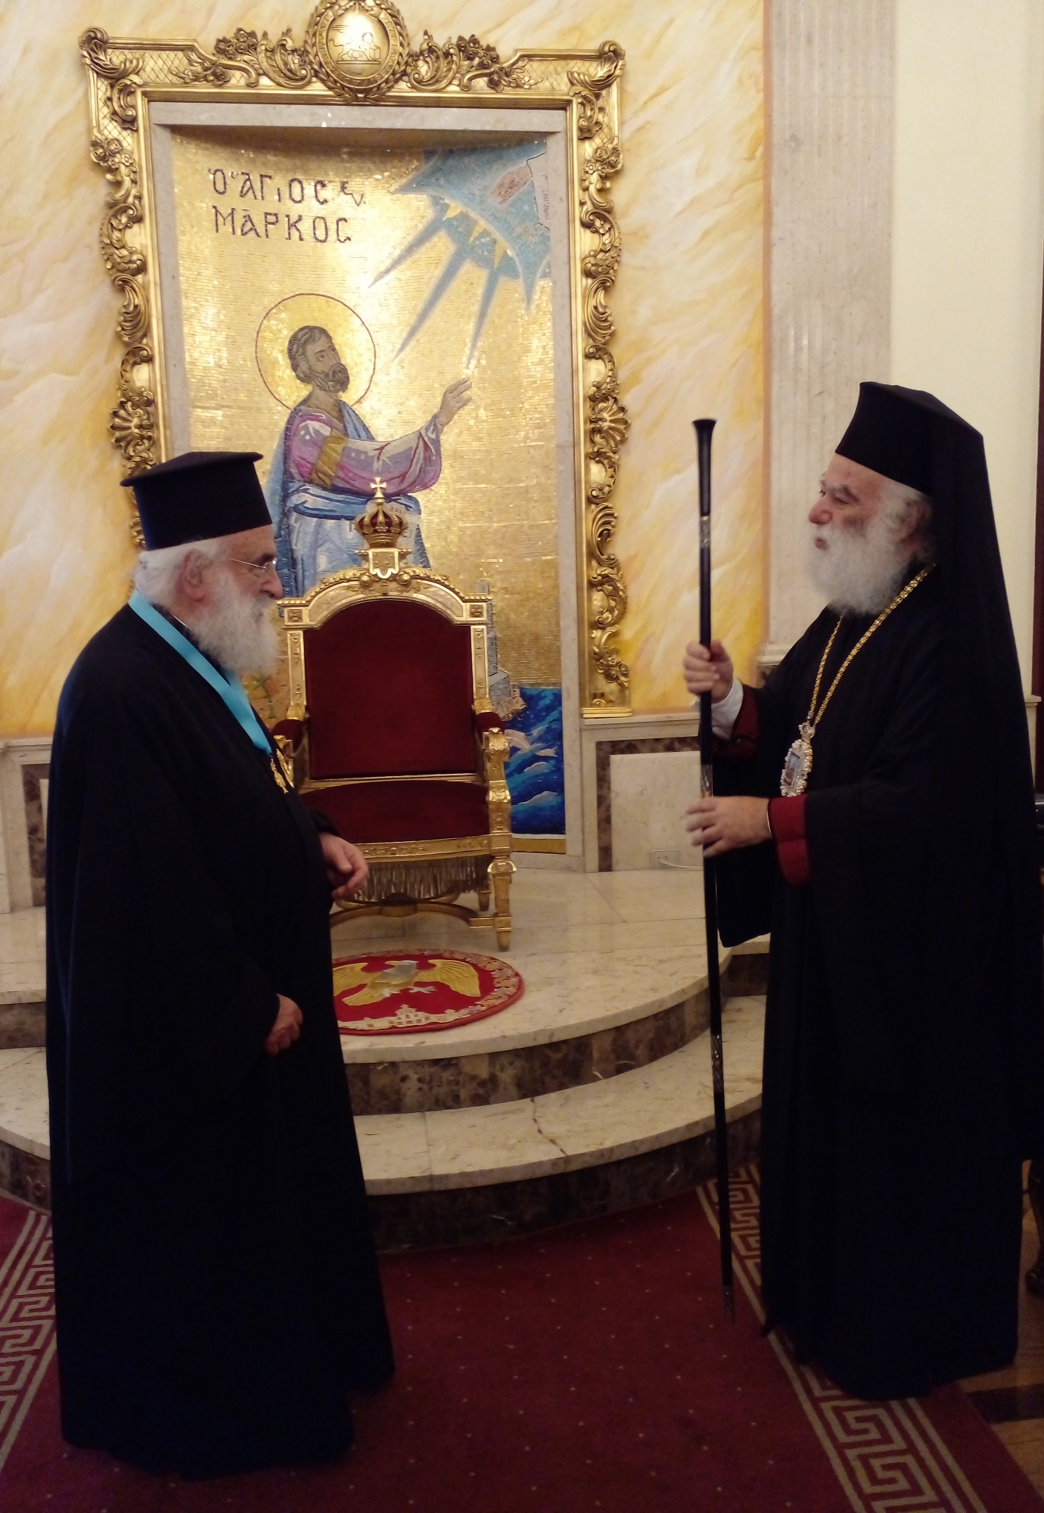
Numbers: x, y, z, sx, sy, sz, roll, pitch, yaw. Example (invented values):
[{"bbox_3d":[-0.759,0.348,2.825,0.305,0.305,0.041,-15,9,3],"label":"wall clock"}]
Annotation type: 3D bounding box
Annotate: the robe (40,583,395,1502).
[{"bbox_3d":[-0.550,0.465,2.135,0.550,1.480,0.570,-2,7,-4],"label":"robe"}]

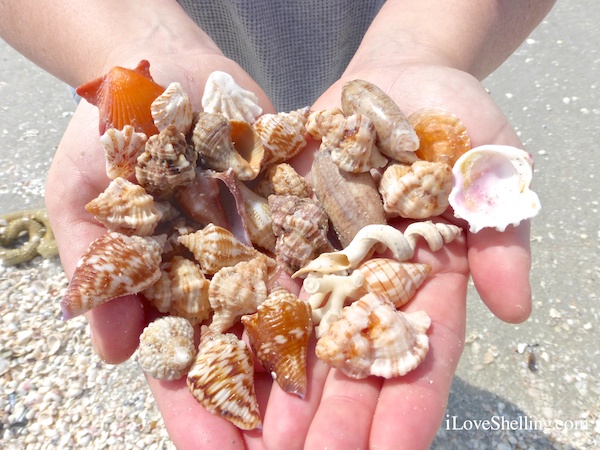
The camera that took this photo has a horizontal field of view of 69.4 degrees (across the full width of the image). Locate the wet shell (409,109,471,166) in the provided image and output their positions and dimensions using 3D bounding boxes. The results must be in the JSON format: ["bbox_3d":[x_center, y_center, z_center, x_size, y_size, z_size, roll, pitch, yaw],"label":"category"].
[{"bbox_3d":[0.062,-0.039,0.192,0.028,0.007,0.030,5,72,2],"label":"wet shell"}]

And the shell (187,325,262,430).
[{"bbox_3d":[-0.030,0.059,0.168,0.022,0.019,0.040,-27,70,-11],"label":"shell"}]

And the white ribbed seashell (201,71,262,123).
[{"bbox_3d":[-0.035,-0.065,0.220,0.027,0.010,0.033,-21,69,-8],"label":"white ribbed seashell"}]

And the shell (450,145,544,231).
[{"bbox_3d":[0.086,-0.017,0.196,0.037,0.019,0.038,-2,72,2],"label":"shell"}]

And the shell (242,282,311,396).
[{"bbox_3d":[-0.008,0.045,0.172,0.025,0.019,0.042,-15,68,-6],"label":"shell"}]

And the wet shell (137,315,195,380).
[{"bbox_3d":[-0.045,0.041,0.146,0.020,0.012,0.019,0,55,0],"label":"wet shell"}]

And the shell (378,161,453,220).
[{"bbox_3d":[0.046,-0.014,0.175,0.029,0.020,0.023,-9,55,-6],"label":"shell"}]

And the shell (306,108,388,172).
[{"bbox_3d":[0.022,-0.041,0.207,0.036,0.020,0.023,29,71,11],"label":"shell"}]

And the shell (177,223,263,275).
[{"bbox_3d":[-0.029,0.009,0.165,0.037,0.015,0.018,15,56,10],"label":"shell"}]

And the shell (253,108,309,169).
[{"bbox_3d":[-0.007,-0.039,0.192,0.022,0.019,0.032,29,60,19],"label":"shell"}]

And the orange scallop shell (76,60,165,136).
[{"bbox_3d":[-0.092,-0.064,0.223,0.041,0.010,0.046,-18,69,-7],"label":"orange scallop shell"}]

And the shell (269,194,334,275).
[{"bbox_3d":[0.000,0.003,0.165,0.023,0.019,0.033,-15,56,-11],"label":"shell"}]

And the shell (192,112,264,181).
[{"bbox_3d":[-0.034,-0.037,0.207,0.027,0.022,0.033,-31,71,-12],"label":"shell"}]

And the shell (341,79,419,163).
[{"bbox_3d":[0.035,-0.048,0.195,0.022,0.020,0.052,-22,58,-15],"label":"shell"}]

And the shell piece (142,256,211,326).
[{"bbox_3d":[-0.053,0.029,0.188,0.026,0.021,0.026,-13,68,-5],"label":"shell piece"}]

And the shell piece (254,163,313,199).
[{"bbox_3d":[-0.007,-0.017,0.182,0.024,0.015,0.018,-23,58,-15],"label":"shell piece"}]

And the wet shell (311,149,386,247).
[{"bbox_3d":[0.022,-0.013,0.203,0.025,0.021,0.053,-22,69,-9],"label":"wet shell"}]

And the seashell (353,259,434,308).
[{"bbox_3d":[0.041,0.025,0.187,0.036,0.018,0.020,-22,69,-9],"label":"seashell"}]

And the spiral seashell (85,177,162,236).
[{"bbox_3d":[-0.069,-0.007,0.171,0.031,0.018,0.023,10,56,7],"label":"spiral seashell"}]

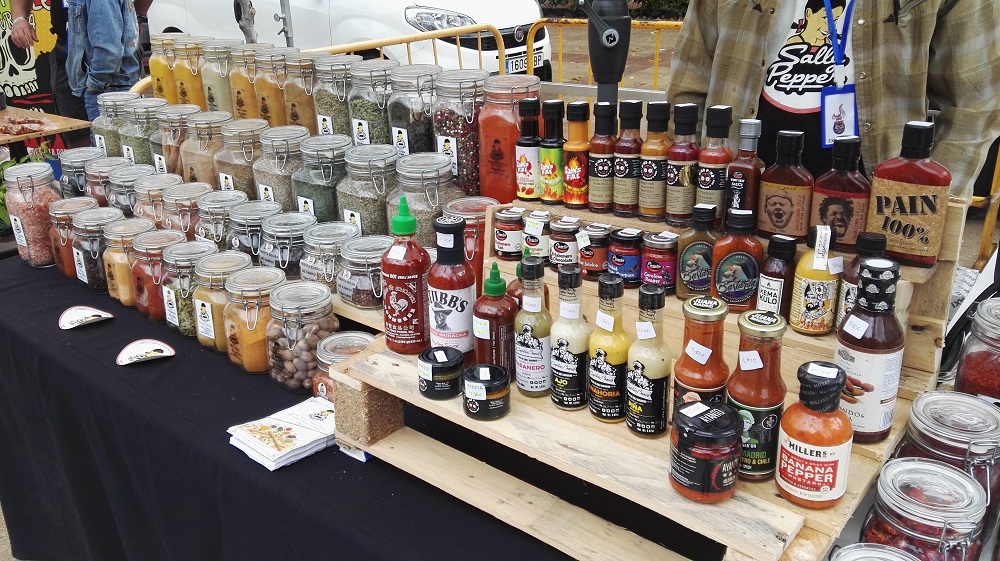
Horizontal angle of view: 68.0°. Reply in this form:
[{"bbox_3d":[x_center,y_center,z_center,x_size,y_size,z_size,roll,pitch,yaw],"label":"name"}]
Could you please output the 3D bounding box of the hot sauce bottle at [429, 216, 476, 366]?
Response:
[{"bbox_3d":[-0.064,0.015,0.997,0.062,0.198,0.062,0,22,0],"label":"hot sauce bottle"}]

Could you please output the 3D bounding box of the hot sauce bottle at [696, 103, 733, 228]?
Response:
[{"bbox_3d":[0.307,-0.156,1.048,0.046,0.176,0.046,15,23,41],"label":"hot sauce bottle"}]

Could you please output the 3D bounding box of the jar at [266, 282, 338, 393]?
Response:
[{"bbox_3d":[-0.313,0.094,1.196,0.104,0.160,0.110,0,22,0],"label":"jar"}]

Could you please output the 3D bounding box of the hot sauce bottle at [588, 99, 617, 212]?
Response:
[{"bbox_3d":[0.153,-0.182,1.102,0.038,0.157,0.038,2,20,6],"label":"hot sauce bottle"}]

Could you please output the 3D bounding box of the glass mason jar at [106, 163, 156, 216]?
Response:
[{"bbox_3d":[-0.886,-0.209,1.798,0.104,0.108,0.104,-1,19,0],"label":"glass mason jar"}]

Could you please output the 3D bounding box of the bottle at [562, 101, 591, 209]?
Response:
[{"bbox_3d":[0.126,-0.205,1.218,0.043,0.171,0.043,-1,17,0],"label":"bottle"}]

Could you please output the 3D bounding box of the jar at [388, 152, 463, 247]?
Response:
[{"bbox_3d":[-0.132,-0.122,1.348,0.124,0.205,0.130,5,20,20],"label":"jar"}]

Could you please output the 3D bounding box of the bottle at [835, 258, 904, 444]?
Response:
[{"bbox_3d":[0.390,0.071,0.782,0.062,0.195,0.062,15,25,38],"label":"bottle"}]

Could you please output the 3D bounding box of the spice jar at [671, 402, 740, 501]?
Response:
[{"bbox_3d":[0.208,0.174,0.757,0.069,0.082,0.069,0,22,0],"label":"spice jar"}]

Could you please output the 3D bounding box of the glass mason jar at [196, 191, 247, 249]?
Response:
[{"bbox_3d":[-0.567,-0.128,1.536,0.106,0.099,0.113,-2,19,1],"label":"glass mason jar"}]

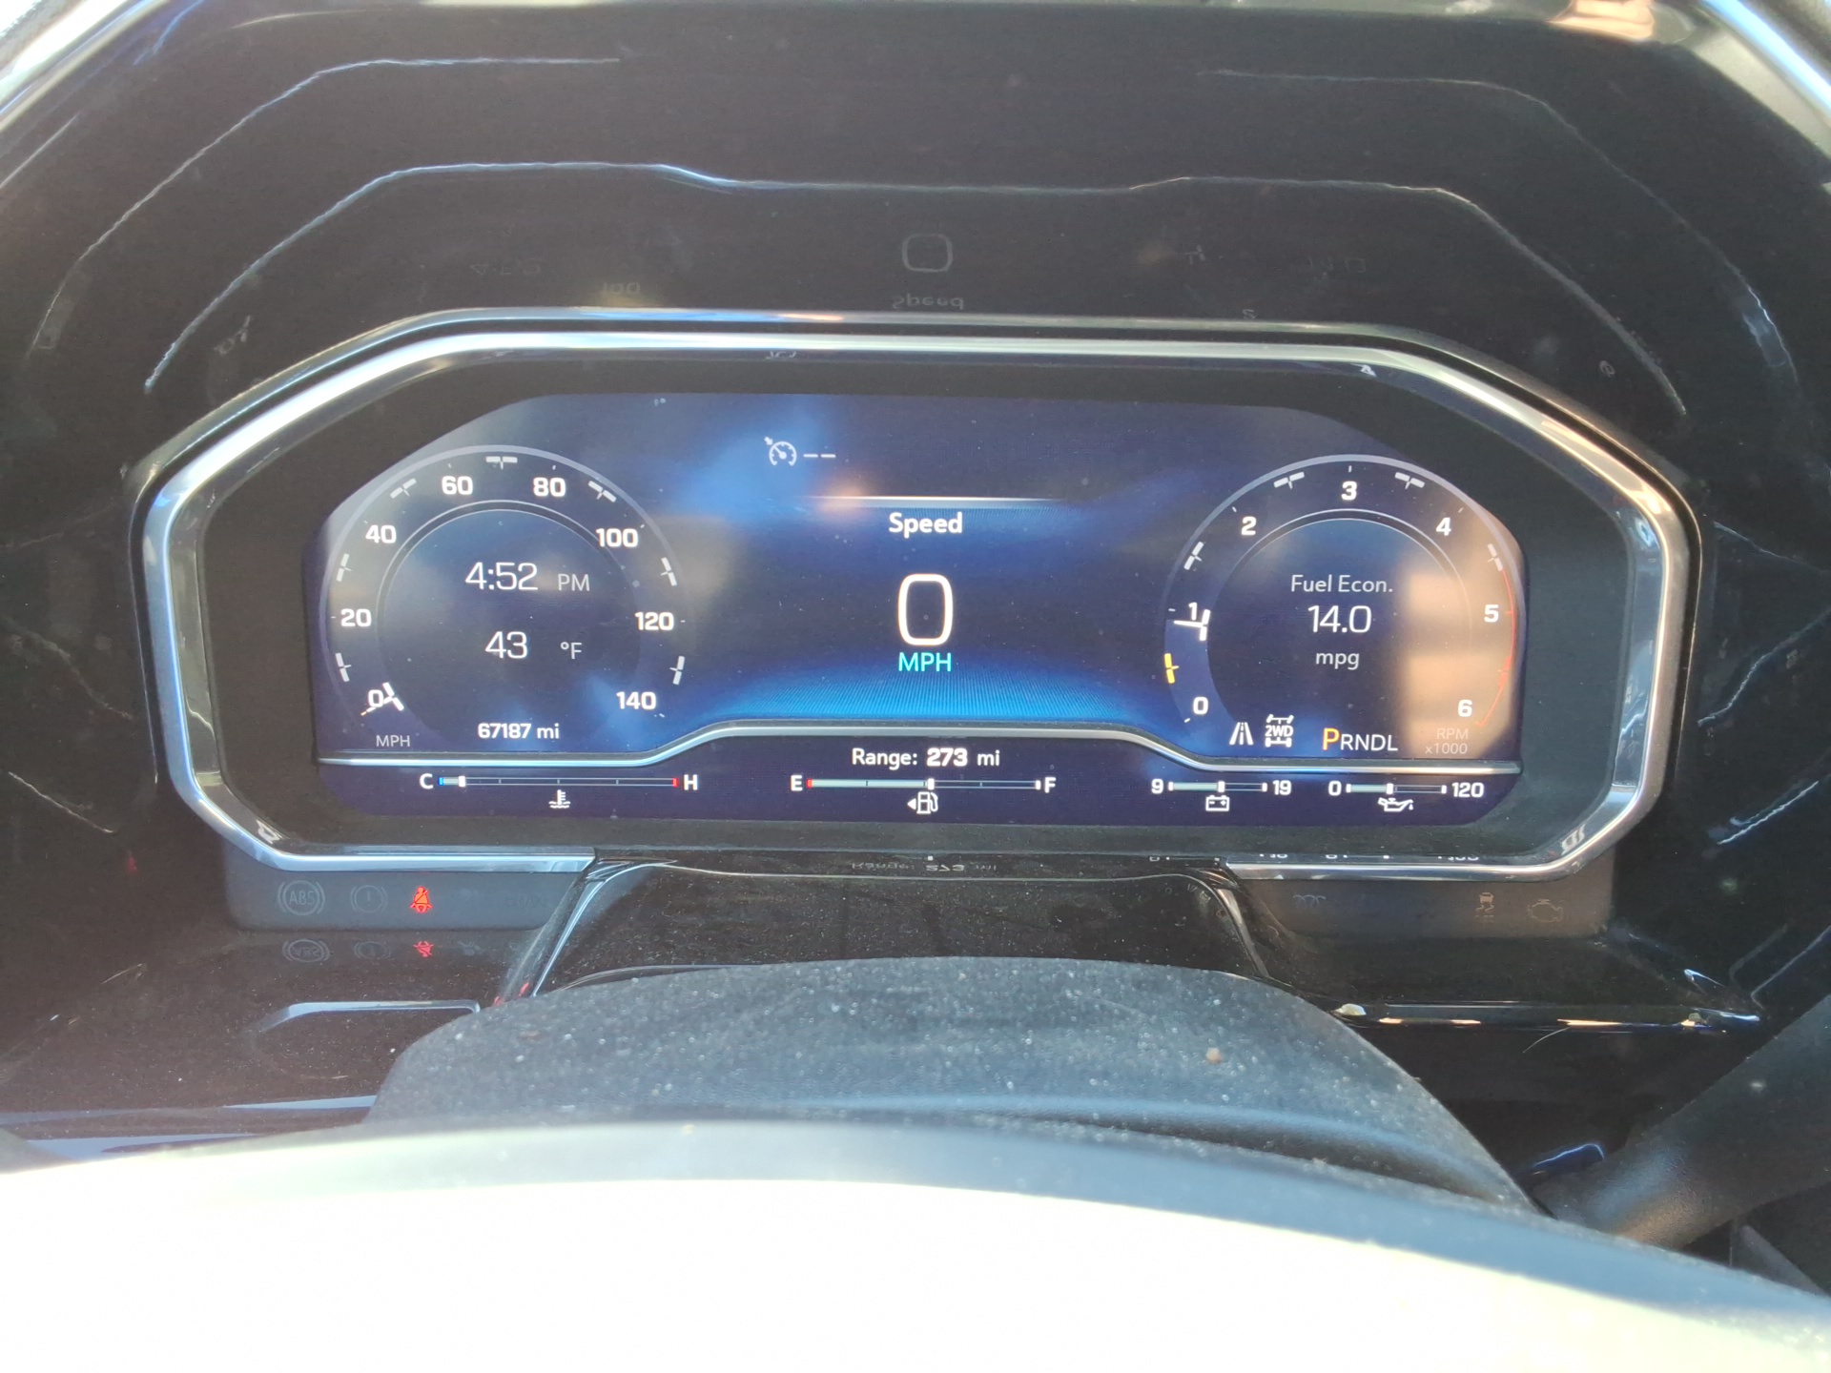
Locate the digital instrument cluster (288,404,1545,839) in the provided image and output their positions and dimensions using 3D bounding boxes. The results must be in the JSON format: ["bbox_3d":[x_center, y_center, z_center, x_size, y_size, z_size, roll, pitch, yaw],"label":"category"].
[{"bbox_3d":[0.001,-0.018,0.358,0.291,0.104,0.015,1,12,-1],"label":"digital instrument cluster"}]

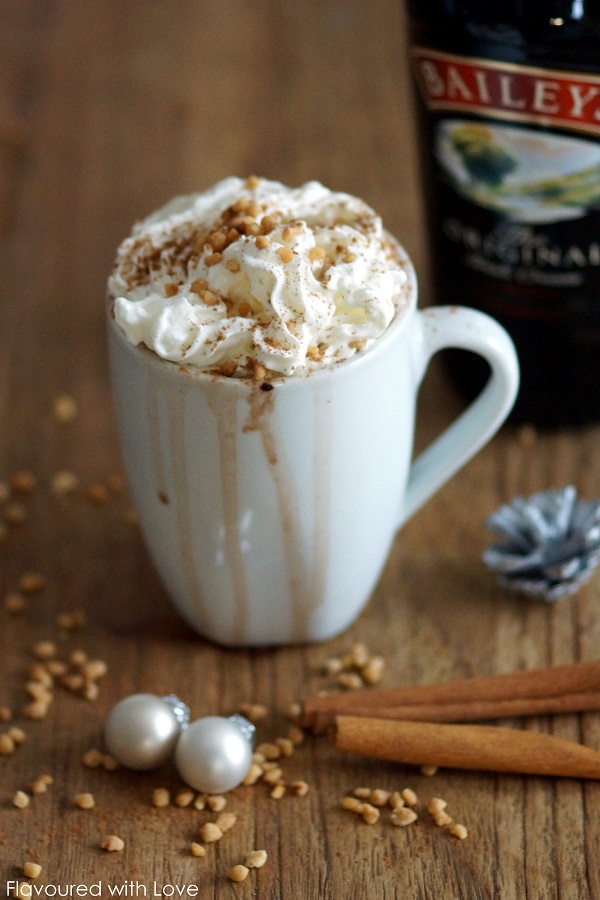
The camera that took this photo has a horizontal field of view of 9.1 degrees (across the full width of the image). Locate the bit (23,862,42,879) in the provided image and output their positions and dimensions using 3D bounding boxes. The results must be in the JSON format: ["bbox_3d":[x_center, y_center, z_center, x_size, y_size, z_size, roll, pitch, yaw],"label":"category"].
[{"bbox_3d":[-0.067,0.105,0.939,0.005,0.004,0.004,0,35,0],"label":"bit"}]

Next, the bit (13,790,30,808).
[{"bbox_3d":[-0.072,0.090,0.969,0.004,0.004,0.005,0,40,0],"label":"bit"}]

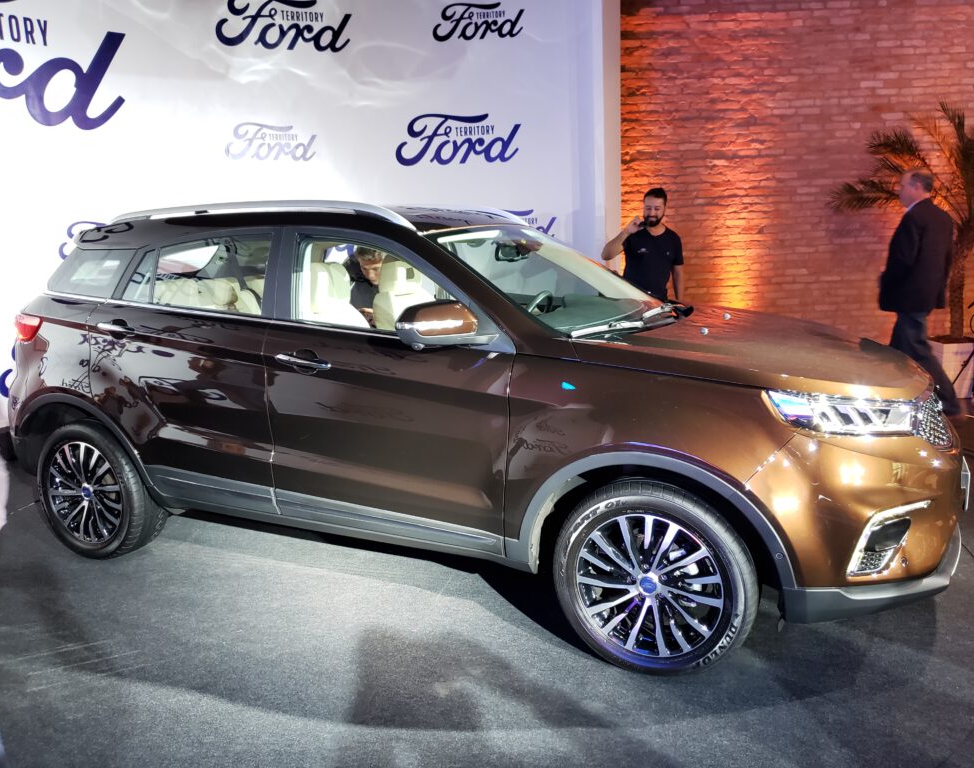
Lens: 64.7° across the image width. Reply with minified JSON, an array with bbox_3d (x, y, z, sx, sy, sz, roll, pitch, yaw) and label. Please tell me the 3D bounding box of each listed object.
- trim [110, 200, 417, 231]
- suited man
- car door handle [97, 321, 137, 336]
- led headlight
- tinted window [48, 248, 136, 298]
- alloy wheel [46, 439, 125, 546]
[{"bbox_3d":[-1.031,-0.723,3.341,1.680,0.140,0.080,4,13,24],"label":"trim"},{"bbox_3d":[3.083,-0.625,5.562,0.580,1.816,0.500,2,13,19],"label":"suited man"},{"bbox_3d":[-1.620,-0.241,3.365,0.230,0.050,0.055,4,13,24],"label":"car door handle"},{"bbox_3d":[1.115,0.096,2.415,0.450,0.190,0.420,4,13,24],"label":"led headlight"},{"bbox_3d":[-1.879,-0.526,3.631,0.588,0.257,0.060,5,-12,30],"label":"tinted window"},{"bbox_3d":[-1.900,0.508,3.770,0.500,0.500,0.180,4,13,24],"label":"alloy wheel"}]

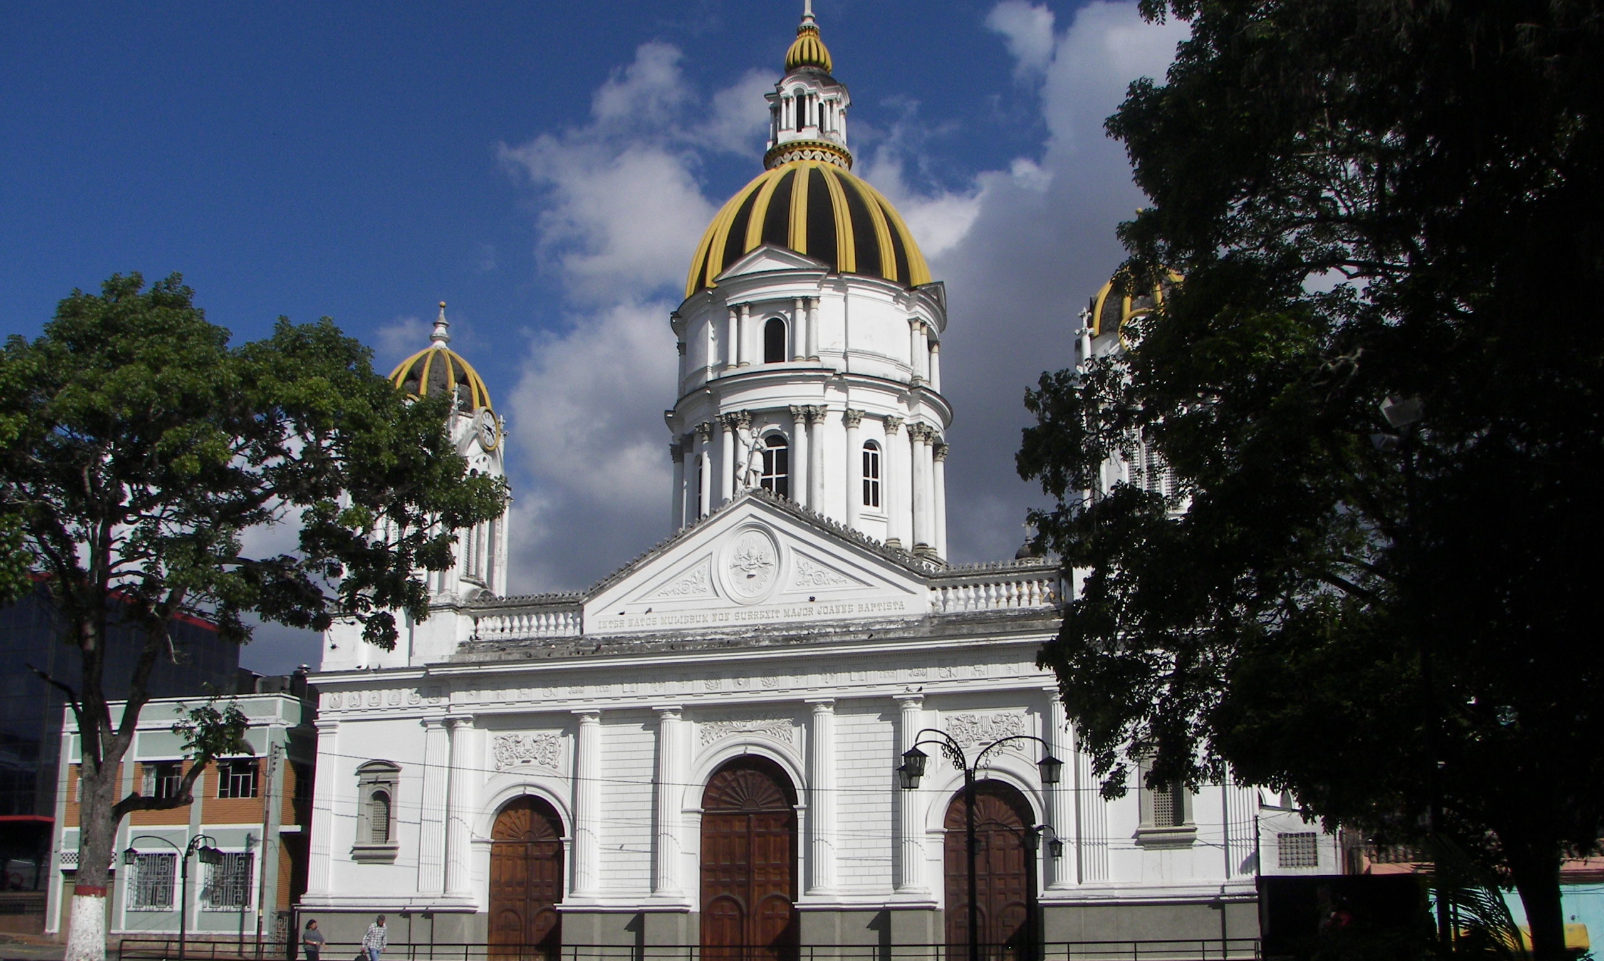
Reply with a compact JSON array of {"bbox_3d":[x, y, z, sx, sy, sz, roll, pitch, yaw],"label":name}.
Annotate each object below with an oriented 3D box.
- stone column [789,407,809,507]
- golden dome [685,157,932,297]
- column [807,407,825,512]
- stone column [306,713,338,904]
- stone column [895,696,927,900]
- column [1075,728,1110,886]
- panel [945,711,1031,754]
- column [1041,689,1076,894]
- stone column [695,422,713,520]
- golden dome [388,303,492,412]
[{"bbox_3d":[-0.073,-0.259,55.134,0.550,4.600,0.550,-5,-17,17],"label":"stone column"},{"bbox_3d":[0.267,-7.809,54.795,8.050,4.845,8.050,0,-15,0],"label":"golden dome"},{"bbox_3d":[0.547,-0.265,55.121,0.550,4.600,0.550,-5,-17,17],"label":"column"},{"bbox_3d":[-13.590,9.263,47.333,0.780,5.008,0.500,-5,-16,16],"label":"stone column"},{"bbox_3d":[2.781,8.008,42.637,0.740,5.008,0.620,-5,-16,16],"label":"stone column"},{"bbox_3d":[8.198,8.640,47.392,0.880,5.530,0.500,-5,-17,17],"label":"column"},{"bbox_3d":[5.078,6.909,45.623,2.308,1.059,0.100,-5,-17,16],"label":"panel"},{"bbox_3d":[6.798,8.246,44.299,0.750,5.190,0.750,-5,-17,16],"label":"column"},{"bbox_3d":[-2.937,0.286,50.078,0.580,4.060,0.580,-5,-16,16],"label":"stone column"},{"bbox_3d":[-11.515,-3.735,52.588,3.200,4.029,3.200,-5,-16,16],"label":"golden dome"}]

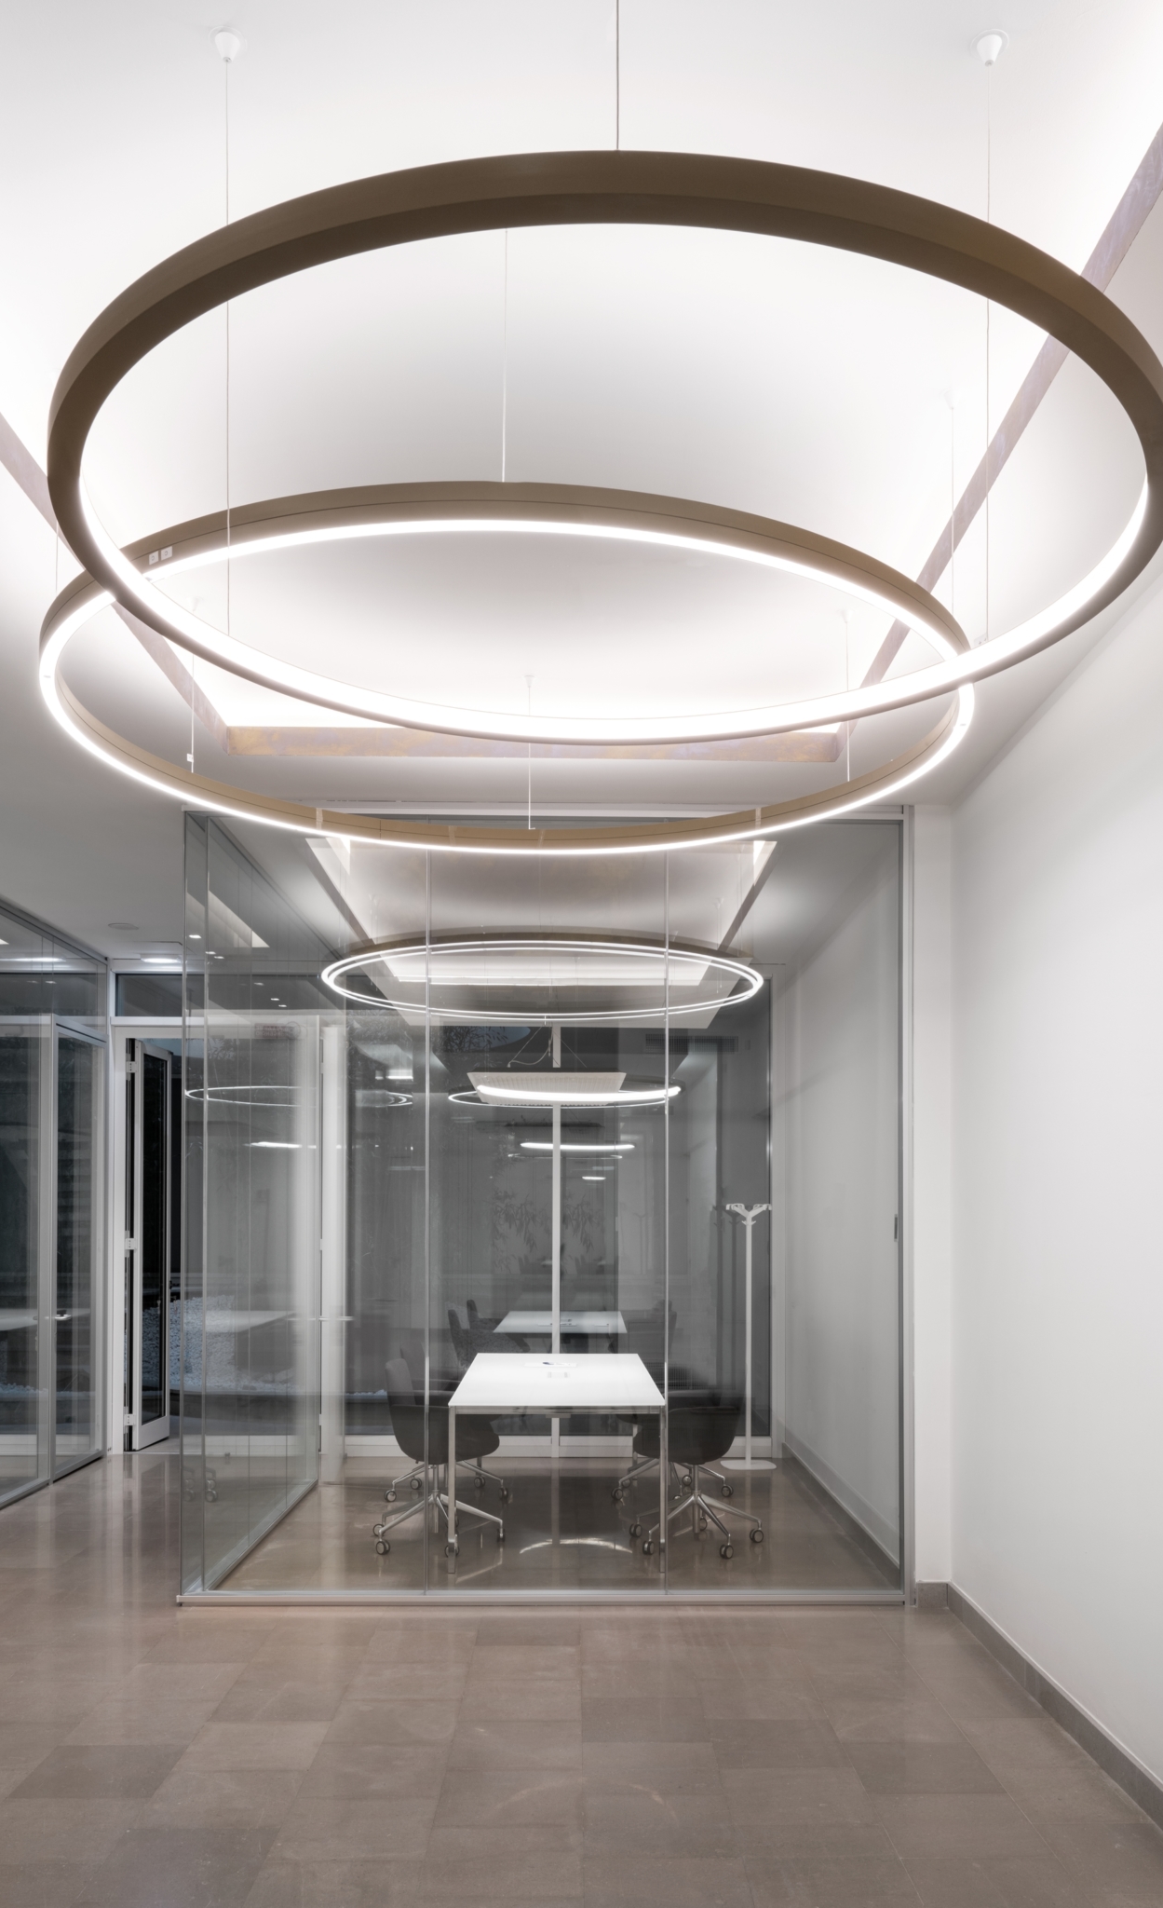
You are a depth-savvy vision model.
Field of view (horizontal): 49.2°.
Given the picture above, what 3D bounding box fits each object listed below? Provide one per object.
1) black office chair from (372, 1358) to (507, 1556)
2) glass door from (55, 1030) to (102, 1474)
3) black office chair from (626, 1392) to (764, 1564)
[{"bbox_3d":[-0.735,2.550,6.500,0.680,0.920,0.660,0,-6,0],"label":"black office chair"},{"bbox_3d":[-3.290,1.980,8.340,0.050,2.780,0.800,0,-6,0],"label":"glass door"},{"bbox_3d":[0.585,2.570,6.480,0.680,0.870,0.660,0,-6,0],"label":"black office chair"}]

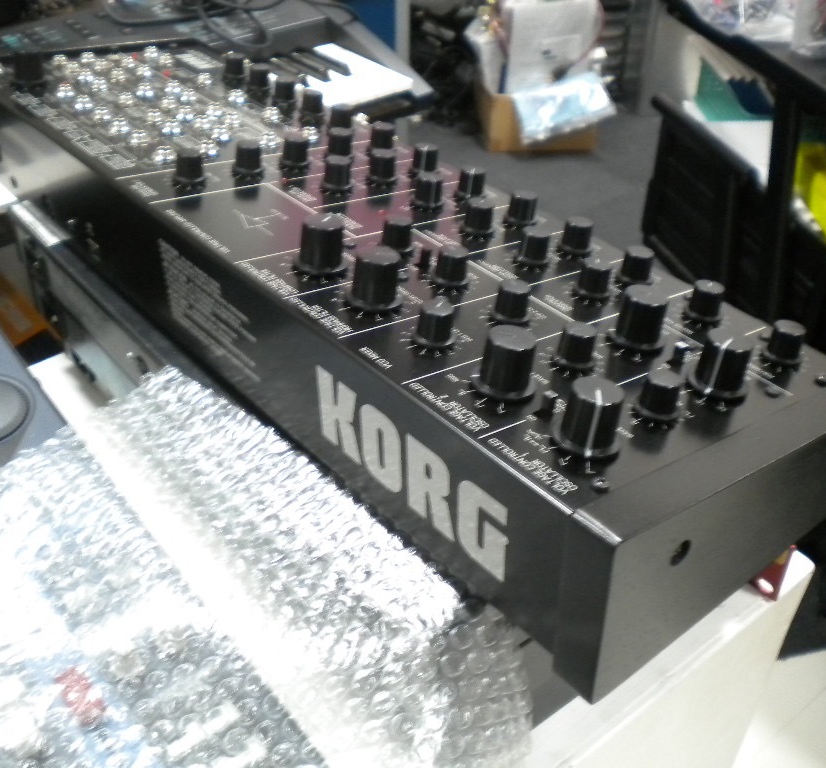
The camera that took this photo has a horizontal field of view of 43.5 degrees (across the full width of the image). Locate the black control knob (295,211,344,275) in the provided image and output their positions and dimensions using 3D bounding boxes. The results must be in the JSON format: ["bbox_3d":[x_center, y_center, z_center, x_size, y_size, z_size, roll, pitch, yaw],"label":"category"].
[{"bbox_3d":[-0.038,-0.059,0.434,0.022,0.019,0.022,5,30,-3],"label":"black control knob"}]

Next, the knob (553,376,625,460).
[{"bbox_3d":[0.058,0.010,0.336,0.023,0.019,0.023,8,31,2],"label":"knob"}]

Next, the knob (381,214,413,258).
[{"bbox_3d":[-0.007,-0.071,0.492,0.017,0.015,0.017,1,31,-12],"label":"knob"}]

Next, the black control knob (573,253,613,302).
[{"bbox_3d":[0.084,-0.049,0.476,0.017,0.015,0.017,1,31,-12],"label":"black control knob"}]

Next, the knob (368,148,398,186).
[{"bbox_3d":[-0.016,-0.112,0.535,0.016,0.014,0.016,7,30,0],"label":"knob"}]

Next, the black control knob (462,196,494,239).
[{"bbox_3d":[0.031,-0.079,0.486,0.017,0.013,0.017,0,31,-11],"label":"black control knob"}]

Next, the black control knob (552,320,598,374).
[{"bbox_3d":[0.067,-0.016,0.416,0.017,0.015,0.017,6,30,-4],"label":"black control knob"}]

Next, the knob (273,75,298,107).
[{"bbox_3d":[-0.084,-0.192,0.678,0.017,0.015,0.017,1,31,-12],"label":"knob"}]

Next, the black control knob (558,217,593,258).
[{"bbox_3d":[0.076,-0.069,0.478,0.017,0.013,0.017,0,31,-11],"label":"black control knob"}]

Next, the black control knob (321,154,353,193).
[{"bbox_3d":[-0.040,-0.113,0.555,0.017,0.015,0.017,1,31,-12],"label":"black control knob"}]

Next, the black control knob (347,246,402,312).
[{"bbox_3d":[-0.014,-0.042,0.409,0.023,0.019,0.023,0,31,-11],"label":"black control knob"}]

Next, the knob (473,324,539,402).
[{"bbox_3d":[0.033,-0.008,0.360,0.022,0.019,0.022,5,30,-3],"label":"knob"}]

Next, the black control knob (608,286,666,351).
[{"bbox_3d":[0.089,-0.026,0.403,0.022,0.019,0.022,7,30,0],"label":"black control knob"}]

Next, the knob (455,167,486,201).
[{"bbox_3d":[0.033,-0.109,0.565,0.017,0.015,0.017,6,30,-4],"label":"knob"}]

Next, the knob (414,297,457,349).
[{"bbox_3d":[0.009,-0.023,0.387,0.017,0.013,0.017,5,31,-3],"label":"knob"}]

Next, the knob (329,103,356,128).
[{"bbox_3d":[-0.045,-0.164,0.640,0.017,0.015,0.017,1,31,-12],"label":"knob"}]

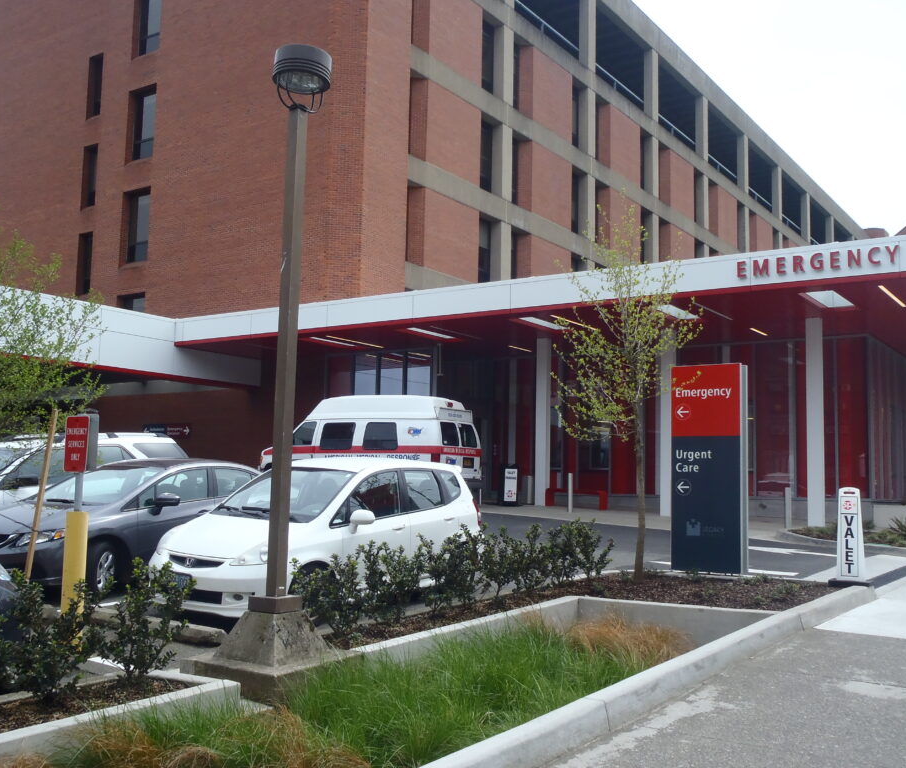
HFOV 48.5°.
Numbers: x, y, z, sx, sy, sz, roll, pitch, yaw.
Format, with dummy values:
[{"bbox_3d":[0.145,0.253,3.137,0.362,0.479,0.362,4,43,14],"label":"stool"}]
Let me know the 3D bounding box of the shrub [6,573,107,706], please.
[{"bbox_3d":[-2.450,1.560,6.260,0.560,0.780,0.570,-3,-7,34],"label":"shrub"}]

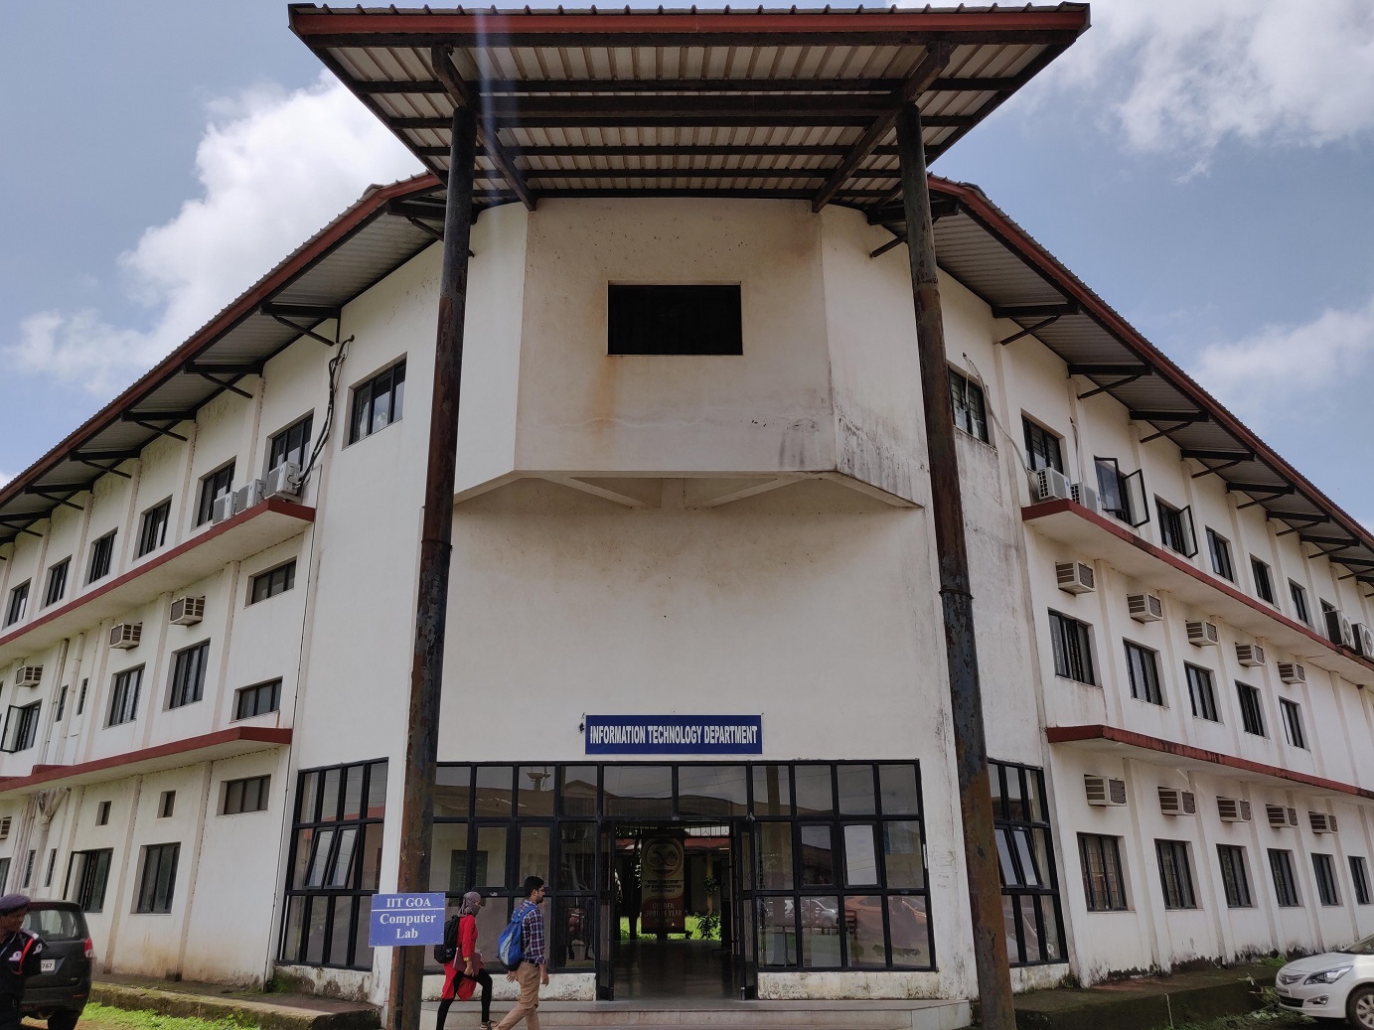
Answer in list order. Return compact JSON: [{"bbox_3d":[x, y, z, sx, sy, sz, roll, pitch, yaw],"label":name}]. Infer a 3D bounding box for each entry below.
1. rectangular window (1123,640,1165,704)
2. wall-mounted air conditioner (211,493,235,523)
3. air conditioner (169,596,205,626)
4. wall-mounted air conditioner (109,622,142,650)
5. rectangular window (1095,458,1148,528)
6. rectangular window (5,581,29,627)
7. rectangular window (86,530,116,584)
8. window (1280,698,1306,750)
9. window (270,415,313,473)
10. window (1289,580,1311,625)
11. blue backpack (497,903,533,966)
[{"bbox_3d":[8.503,2.977,18.518,1.530,1.120,0.120,19,-27,-40],"label":"rectangular window"},{"bbox_3d":[-8.909,-0.068,19.327,0.740,0.530,0.270,-18,-27,38],"label":"wall-mounted air conditioner"},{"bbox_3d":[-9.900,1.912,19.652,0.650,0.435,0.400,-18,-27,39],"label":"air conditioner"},{"bbox_3d":[-12.205,2.662,21.586,0.650,0.435,0.400,-18,-27,39],"label":"wall-mounted air conditioner"},{"bbox_3d":[8.598,-0.442,19.551,1.597,1.163,0.472,19,-27,-40],"label":"rectangular window"},{"bbox_3d":[-20.202,2.757,30.056,1.770,1.287,0.120,-18,-27,38],"label":"rectangular window"},{"bbox_3d":[-15.336,1.170,26.061,1.761,1.287,0.120,-18,-27,38],"label":"rectangular window"},{"bbox_3d":[16.134,5.598,26.495,1.801,1.266,0.160,19,-28,-41],"label":"window"},{"bbox_3d":[-7.574,-1.154,18.979,1.739,1.221,0.150,-18,-27,39],"label":"window"},{"bbox_3d":[19.018,2.778,30.852,1.721,1.298,0.120,19,-28,-41],"label":"window"},{"bbox_3d":[-1.623,3.968,9.348,0.270,0.510,0.320,8,-20,3],"label":"blue backpack"}]

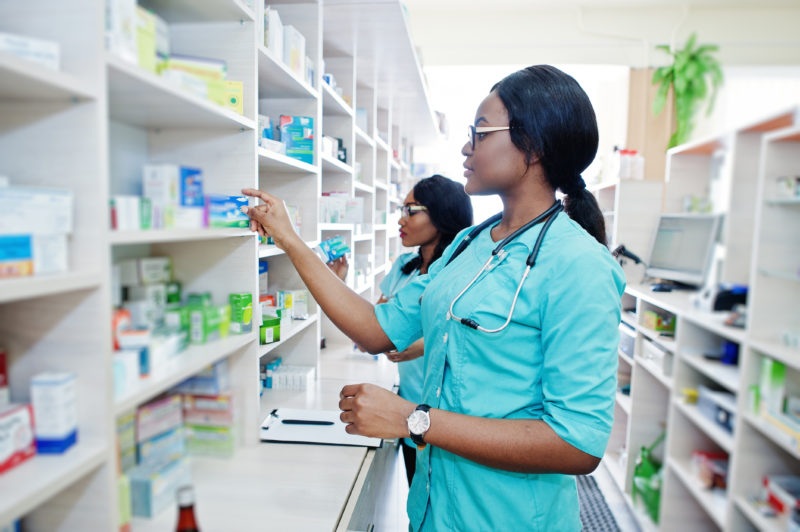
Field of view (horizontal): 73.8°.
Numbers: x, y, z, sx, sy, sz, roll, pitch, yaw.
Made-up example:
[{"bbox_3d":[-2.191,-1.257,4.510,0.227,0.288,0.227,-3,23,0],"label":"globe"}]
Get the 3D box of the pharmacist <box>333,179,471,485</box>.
[{"bbox_3d":[-0.017,0.474,1.811,0.450,1.570,0.450,0,5,-18],"label":"pharmacist"}]

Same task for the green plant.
[{"bbox_3d":[2.266,-1.375,4.200,0.470,0.860,0.450,2,5,7],"label":"green plant"}]

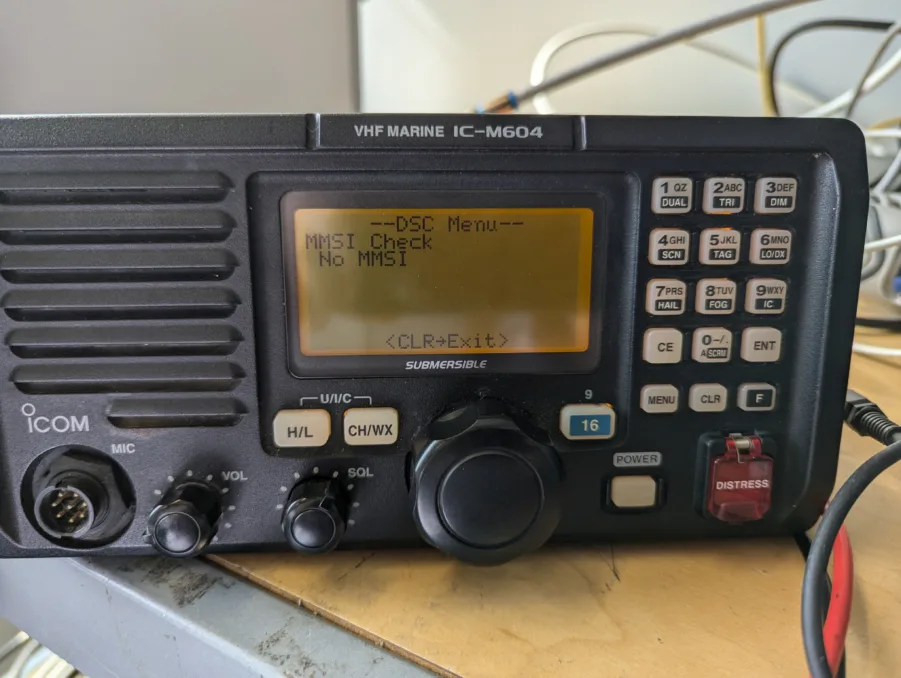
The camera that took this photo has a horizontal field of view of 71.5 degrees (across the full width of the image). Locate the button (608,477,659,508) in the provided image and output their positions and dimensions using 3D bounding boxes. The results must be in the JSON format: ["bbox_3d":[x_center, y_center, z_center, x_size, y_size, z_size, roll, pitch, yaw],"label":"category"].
[{"bbox_3d":[0.048,0.040,0.163,0.012,0.009,0.004,-1,10,-3],"label":"button"}]

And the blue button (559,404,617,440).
[{"bbox_3d":[0.035,0.021,0.158,0.014,0.010,0.004,-1,10,-3],"label":"blue button"}]

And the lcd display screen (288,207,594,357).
[{"bbox_3d":[-0.001,-0.014,0.154,0.074,0.036,0.004,-1,10,-3],"label":"lcd display screen"}]

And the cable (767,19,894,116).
[{"bbox_3d":[0.244,-0.172,0.400,0.088,0.068,0.040,-1,10,-3],"label":"cable"}]

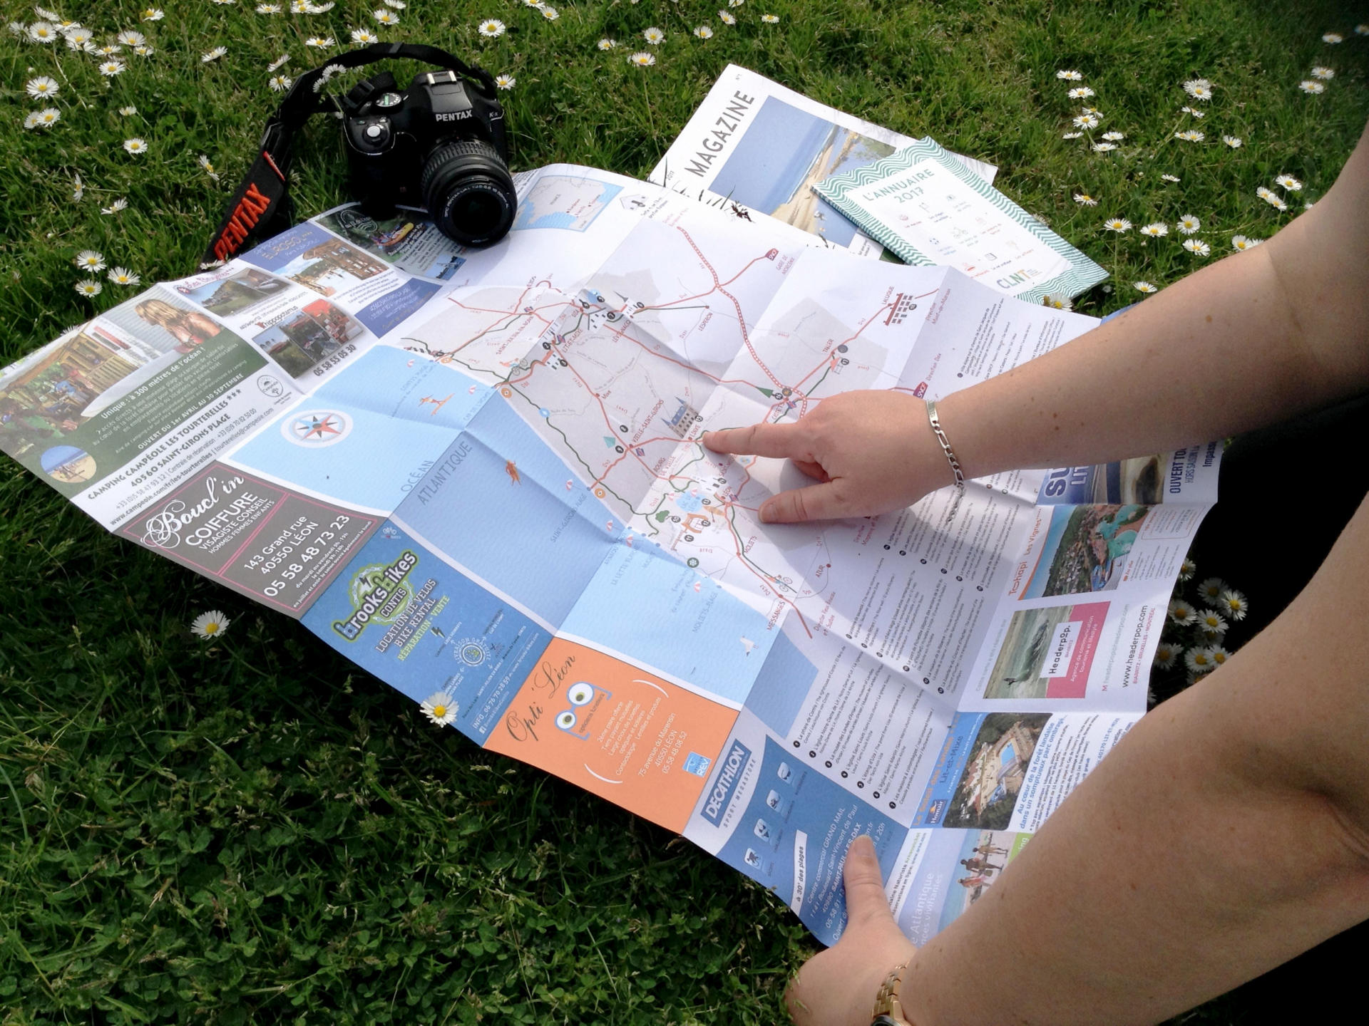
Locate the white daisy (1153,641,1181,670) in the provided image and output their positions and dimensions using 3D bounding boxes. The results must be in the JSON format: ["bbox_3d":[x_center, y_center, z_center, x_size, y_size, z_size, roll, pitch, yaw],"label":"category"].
[{"bbox_3d":[0.304,0.090,0.823,0.021,0.009,0.021,2,58,-2],"label":"white daisy"}]

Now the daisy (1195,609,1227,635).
[{"bbox_3d":[0.336,0.070,0.832,0.021,0.009,0.021,4,54,-5],"label":"daisy"}]

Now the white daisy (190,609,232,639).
[{"bbox_3d":[-0.262,0.062,0.724,0.022,0.010,0.022,6,51,-8],"label":"white daisy"}]

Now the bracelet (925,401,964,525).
[{"bbox_3d":[0.167,-0.038,0.833,0.020,0.056,0.063,-7,54,-17],"label":"bracelet"}]

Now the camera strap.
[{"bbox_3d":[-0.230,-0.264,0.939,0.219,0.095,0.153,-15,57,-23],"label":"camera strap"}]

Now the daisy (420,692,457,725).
[{"bbox_3d":[-0.132,0.106,0.702,0.021,0.010,0.021,6,58,-8],"label":"daisy"}]

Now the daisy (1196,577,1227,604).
[{"bbox_3d":[0.349,0.052,0.866,0.021,0.009,0.021,3,57,-4],"label":"daisy"}]

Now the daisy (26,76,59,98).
[{"bbox_3d":[-0.482,-0.320,0.981,0.025,0.010,0.025,9,60,-11],"label":"daisy"}]

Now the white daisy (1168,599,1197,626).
[{"bbox_3d":[0.320,0.064,0.839,0.021,0.009,0.021,4,54,-6],"label":"white daisy"}]

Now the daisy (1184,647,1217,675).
[{"bbox_3d":[0.322,0.092,0.815,0.021,0.009,0.021,2,58,-2],"label":"daisy"}]

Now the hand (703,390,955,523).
[{"bbox_3d":[0.094,-0.041,0.827,0.161,0.062,0.092,2,51,0],"label":"hand"}]

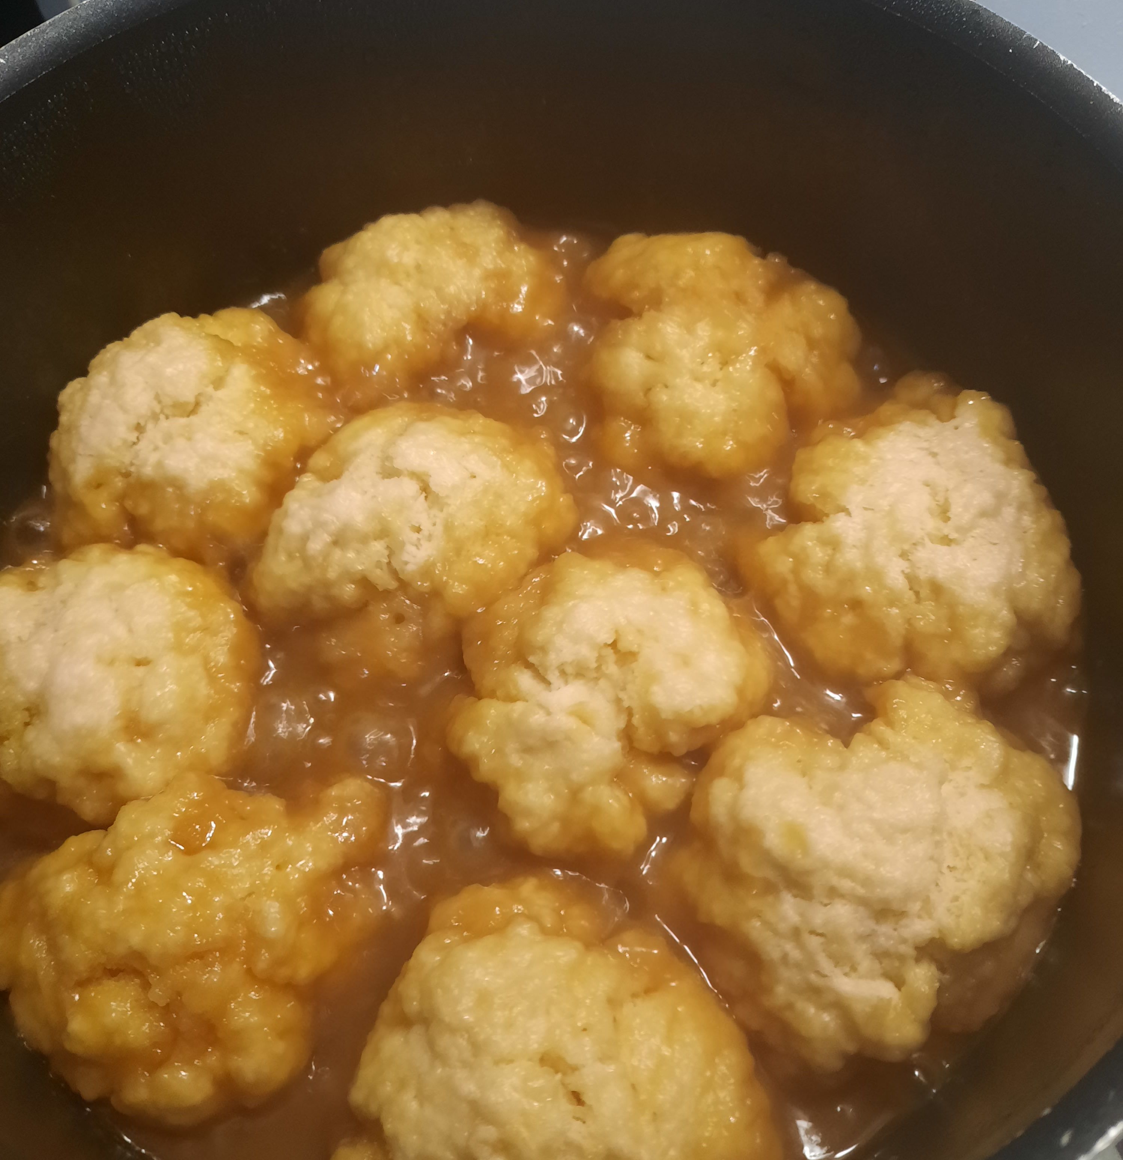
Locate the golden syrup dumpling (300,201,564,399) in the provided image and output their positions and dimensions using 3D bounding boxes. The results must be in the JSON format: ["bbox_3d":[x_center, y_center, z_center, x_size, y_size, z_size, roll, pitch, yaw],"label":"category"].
[{"bbox_3d":[-0.031,-0.068,0.265,0.063,0.042,0.053,-12,62,-4],"label":"golden syrup dumpling"}]

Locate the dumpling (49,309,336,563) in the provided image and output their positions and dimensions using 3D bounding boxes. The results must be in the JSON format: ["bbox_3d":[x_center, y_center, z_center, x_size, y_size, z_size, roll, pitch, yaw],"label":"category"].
[{"bbox_3d":[-0.084,-0.033,0.249,0.063,0.045,0.063,-1,62,2],"label":"dumpling"}]

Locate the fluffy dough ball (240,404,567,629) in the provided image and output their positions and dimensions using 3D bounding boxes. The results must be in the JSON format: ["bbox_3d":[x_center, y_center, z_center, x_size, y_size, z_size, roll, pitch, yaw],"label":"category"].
[{"bbox_3d":[-0.031,-0.012,0.236,0.070,0.044,0.055,-17,62,-6],"label":"fluffy dough ball"}]

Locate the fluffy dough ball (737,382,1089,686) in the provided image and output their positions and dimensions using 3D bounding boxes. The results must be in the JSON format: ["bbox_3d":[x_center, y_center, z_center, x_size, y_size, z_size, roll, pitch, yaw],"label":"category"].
[{"bbox_3d":[0.074,-0.011,0.230,0.066,0.045,0.070,-1,62,2],"label":"fluffy dough ball"}]

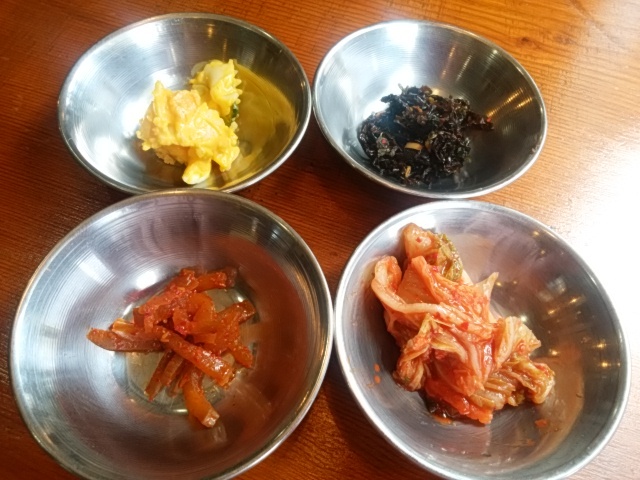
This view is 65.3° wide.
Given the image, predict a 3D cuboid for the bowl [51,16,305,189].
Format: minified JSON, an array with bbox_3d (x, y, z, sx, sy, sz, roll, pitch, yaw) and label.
[{"bbox_3d":[-0.065,-0.060,0.259,0.117,0.041,0.117,1,63,-3],"label":"bowl"}]

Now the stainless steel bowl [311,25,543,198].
[{"bbox_3d":[0.054,-0.060,0.268,0.117,0.041,0.117,1,63,-3],"label":"stainless steel bowl"}]

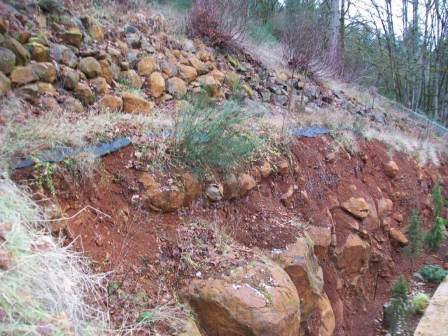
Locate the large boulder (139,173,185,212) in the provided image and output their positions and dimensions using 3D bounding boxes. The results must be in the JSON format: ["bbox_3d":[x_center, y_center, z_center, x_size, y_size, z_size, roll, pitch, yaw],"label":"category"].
[{"bbox_3d":[-0.845,0.331,6.300,0.603,0.514,0.500,0,8,0],"label":"large boulder"}]

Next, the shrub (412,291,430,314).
[{"bbox_3d":[2.543,1.745,6.000,0.225,0.269,0.240,0,8,0],"label":"shrub"}]

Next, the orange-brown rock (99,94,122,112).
[{"bbox_3d":[-2.266,-1.288,9.300,0.465,0.341,0.420,0,8,0],"label":"orange-brown rock"}]

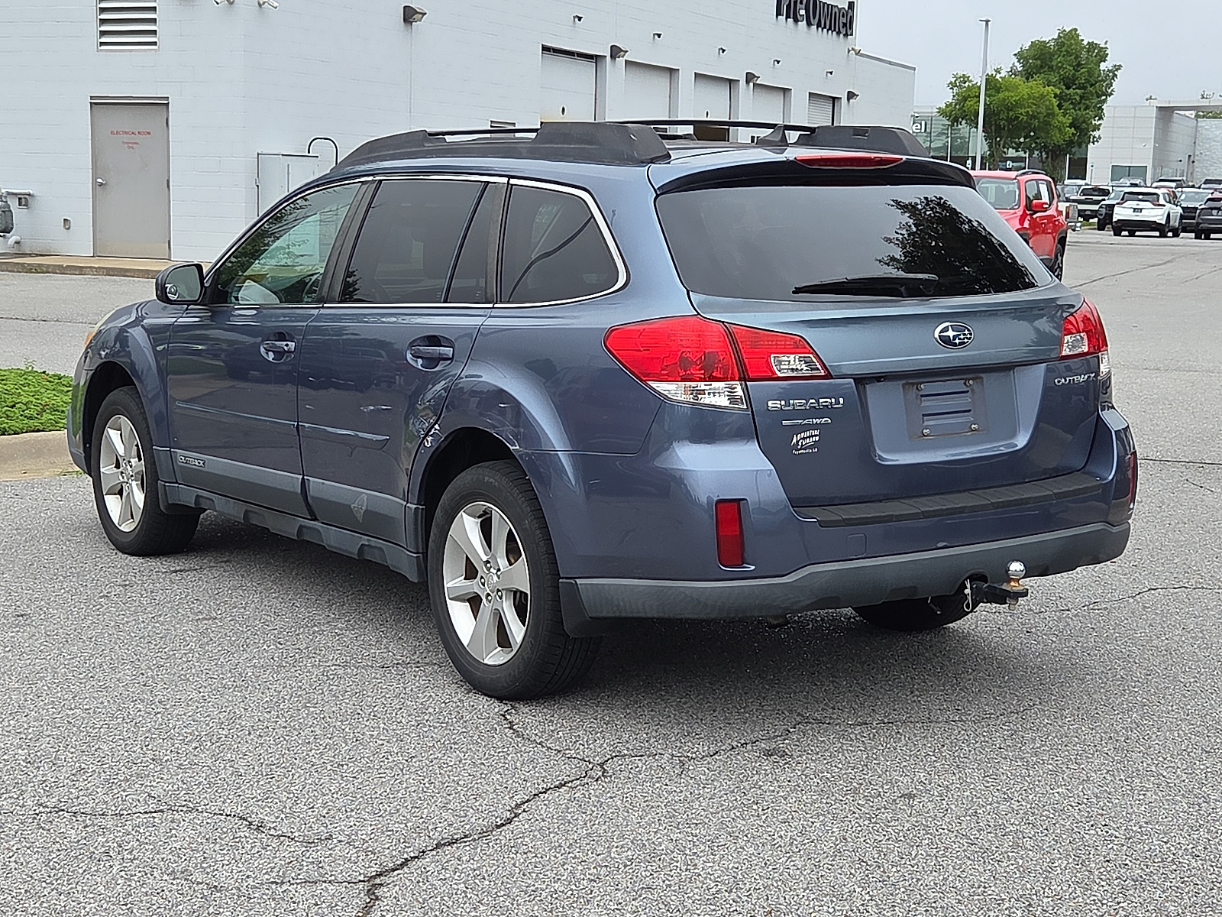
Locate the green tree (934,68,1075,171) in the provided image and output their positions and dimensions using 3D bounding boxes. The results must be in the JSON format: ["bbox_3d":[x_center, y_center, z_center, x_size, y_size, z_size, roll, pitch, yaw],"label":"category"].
[{"bbox_3d":[16.964,-13.470,87.549,5.700,6.820,5.500,1,8,0],"label":"green tree"}]

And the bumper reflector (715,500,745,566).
[{"bbox_3d":[0.293,0.184,5.024,0.068,0.172,0.035,-2,8,-10],"label":"bumper reflector"}]

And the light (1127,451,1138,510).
[{"bbox_3d":[1.526,0.057,5.923,0.035,0.165,0.068,4,9,26],"label":"light"}]

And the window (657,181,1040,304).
[{"bbox_3d":[0.717,-0.602,5.670,1.370,0.445,0.090,-6,-32,-35],"label":"window"}]

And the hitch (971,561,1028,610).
[{"bbox_3d":[1.030,0.330,5.353,0.075,0.138,0.230,-6,10,-35],"label":"hitch"}]

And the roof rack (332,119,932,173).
[{"bbox_3d":[0.007,-1.014,6.572,1.120,0.155,1.850,-6,10,-35],"label":"roof rack"}]

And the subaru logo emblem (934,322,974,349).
[{"bbox_3d":[0.918,-0.328,5.369,0.142,0.074,0.016,-6,-2,-35],"label":"subaru logo emblem"}]

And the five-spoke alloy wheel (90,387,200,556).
[{"bbox_3d":[-1.862,0.052,8.083,0.230,0.690,0.690,-6,10,-35],"label":"five-spoke alloy wheel"}]

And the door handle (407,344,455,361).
[{"bbox_3d":[-0.529,-0.308,5.879,0.050,0.043,0.235,-6,10,-35],"label":"door handle"}]

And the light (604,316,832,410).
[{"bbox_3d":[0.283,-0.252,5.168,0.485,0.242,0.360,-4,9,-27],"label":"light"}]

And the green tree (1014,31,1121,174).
[{"bbox_3d":[23.286,-17.078,103.000,5.670,9.970,5.570,1,8,0],"label":"green tree"}]

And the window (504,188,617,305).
[{"bbox_3d":[-0.140,-0.596,5.669,0.050,0.359,0.623,22,-8,-38],"label":"window"}]

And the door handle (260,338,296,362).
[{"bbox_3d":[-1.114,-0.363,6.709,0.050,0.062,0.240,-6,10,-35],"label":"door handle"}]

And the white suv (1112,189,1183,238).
[{"bbox_3d":[18.665,-8.542,70.000,1.840,1.680,4.650,4,8,22],"label":"white suv"}]

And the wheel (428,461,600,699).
[{"bbox_3d":[-0.278,0.353,5.868,0.230,0.690,0.690,-6,10,-35],"label":"wheel"}]

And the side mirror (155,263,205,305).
[{"bbox_3d":[-1.547,-0.627,7.252,0.200,0.155,0.140,-6,10,-35],"label":"side mirror"}]

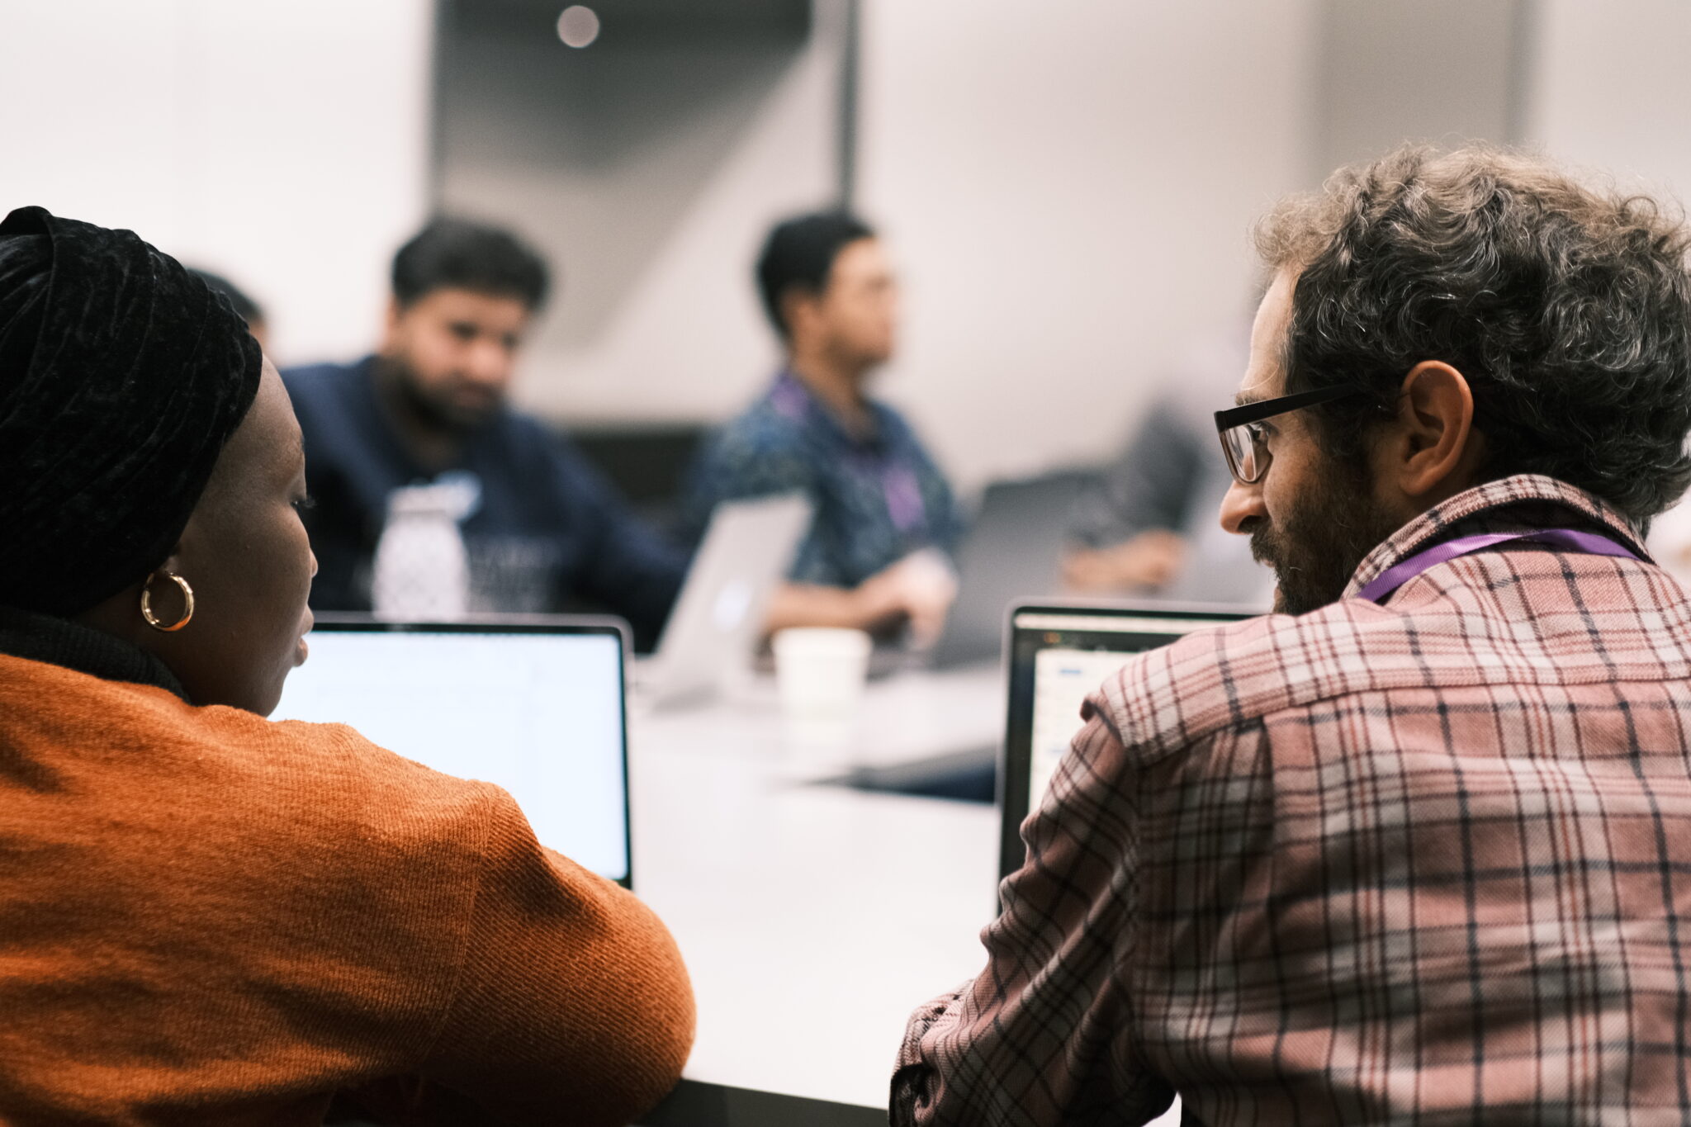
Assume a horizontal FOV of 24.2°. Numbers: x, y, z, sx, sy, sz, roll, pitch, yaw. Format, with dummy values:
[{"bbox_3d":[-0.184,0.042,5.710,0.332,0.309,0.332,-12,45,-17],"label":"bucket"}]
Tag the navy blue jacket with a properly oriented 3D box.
[{"bbox_3d":[-0.438,0.034,4.600,0.560,0.580,0.380,0,4,-20],"label":"navy blue jacket"}]

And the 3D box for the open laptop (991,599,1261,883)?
[{"bbox_3d":[0.255,0.141,2.382,0.325,0.228,0.010,2,-12,5],"label":"open laptop"}]

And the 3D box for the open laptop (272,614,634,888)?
[{"bbox_3d":[-0.299,0.139,2.740,0.306,0.212,0.010,1,-16,-12],"label":"open laptop"}]

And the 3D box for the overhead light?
[{"bbox_3d":[-0.473,-0.954,7.000,0.090,0.070,0.090,2,4,0],"label":"overhead light"}]

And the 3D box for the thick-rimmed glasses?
[{"bbox_3d":[0.285,-0.069,2.006,0.140,0.048,0.142,-8,-2,30],"label":"thick-rimmed glasses"}]

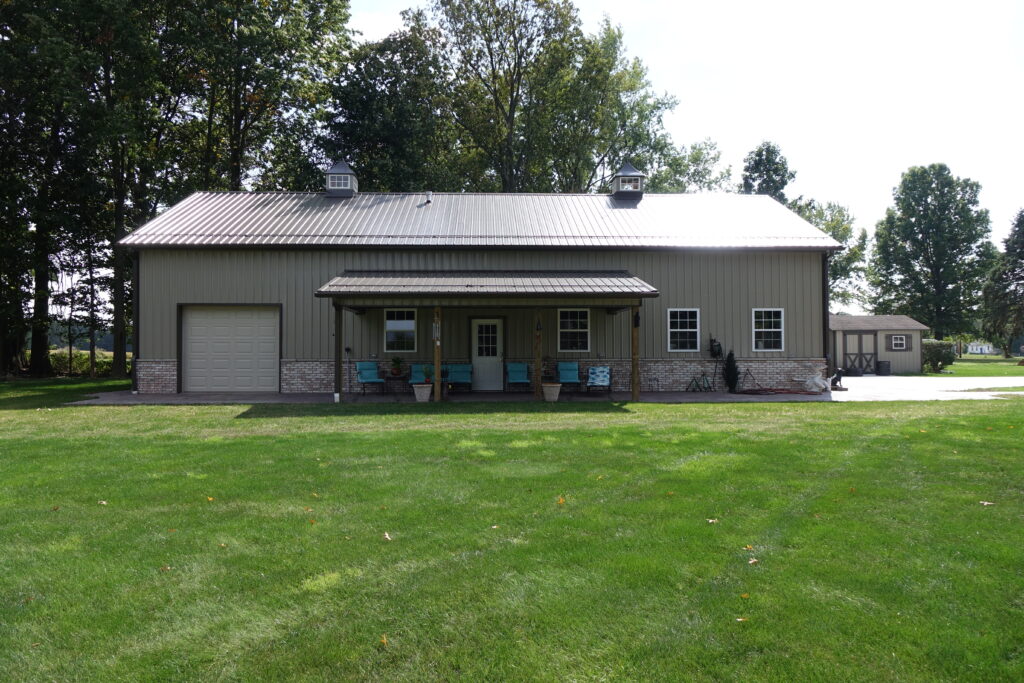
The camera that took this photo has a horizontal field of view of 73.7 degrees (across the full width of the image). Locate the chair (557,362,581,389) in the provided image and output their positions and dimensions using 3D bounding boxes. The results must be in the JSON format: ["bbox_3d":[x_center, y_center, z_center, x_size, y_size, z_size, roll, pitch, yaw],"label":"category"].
[{"bbox_3d":[1.565,0.990,18.750,0.660,0.860,0.700,0,-1,-1],"label":"chair"}]

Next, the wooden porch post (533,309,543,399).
[{"bbox_3d":[0.653,0.281,16.700,0.150,2.350,0.150,0,-1,-1],"label":"wooden porch post"}]

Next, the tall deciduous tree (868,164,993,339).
[{"bbox_3d":[35.639,-6.457,58.000,10.300,17.000,10.000,0,-1,-1],"label":"tall deciduous tree"}]

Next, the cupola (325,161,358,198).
[{"bbox_3d":[-5.900,-5.630,23.900,1.030,1.420,1.030,0,-1,-1],"label":"cupola"}]

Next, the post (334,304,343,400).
[{"bbox_3d":[-4.140,0.275,16.310,0.145,2.360,0.145,0,-1,-1],"label":"post"}]

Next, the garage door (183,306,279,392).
[{"bbox_3d":[-7.937,0.211,19.250,2.710,2.420,0.090,0,-1,-1],"label":"garage door"}]

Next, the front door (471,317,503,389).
[{"bbox_3d":[-0.721,0.383,19.440,0.920,2.050,0.060,0,-1,-1],"label":"front door"}]

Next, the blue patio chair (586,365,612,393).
[{"bbox_3d":[2.360,0.980,18.300,0.680,0.790,0.700,0,0,5],"label":"blue patio chair"}]

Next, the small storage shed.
[{"bbox_3d":[16.200,0.130,31.800,4.250,2.660,3.500,0,0,-1],"label":"small storage shed"}]

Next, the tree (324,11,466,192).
[{"bbox_3d":[-6.200,-8.150,37.000,7.800,19.400,7.800,0,0,-1],"label":"tree"}]

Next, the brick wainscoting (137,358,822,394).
[{"bbox_3d":[-0.760,0.993,19.380,19.570,0.940,0.140,0,-1,-1],"label":"brick wainscoting"}]

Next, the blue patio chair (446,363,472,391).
[{"bbox_3d":[-1.440,1.010,18.700,0.700,0.830,0.700,0,-1,-1],"label":"blue patio chair"}]

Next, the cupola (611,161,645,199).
[{"bbox_3d":[4.090,-5.620,24.000,1.030,1.370,1.030,0,0,-1],"label":"cupola"}]

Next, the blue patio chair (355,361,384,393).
[{"bbox_3d":[-3.850,1.010,18.500,0.660,0.880,0.720,0,-1,-24],"label":"blue patio chair"}]

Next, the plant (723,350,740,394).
[{"bbox_3d":[6.030,0.850,18.800,0.460,1.190,0.460,0,0,-1],"label":"plant"}]

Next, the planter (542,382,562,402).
[{"bbox_3d":[0.976,1.224,16.450,0.480,0.460,0.480,0,-1,-1],"label":"planter"}]

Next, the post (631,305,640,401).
[{"bbox_3d":[3.060,0.275,16.750,0.150,2.370,0.150,0,-1,-1],"label":"post"}]

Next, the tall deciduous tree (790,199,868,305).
[{"bbox_3d":[20.757,-3.959,47.000,7.900,11.800,7.800,0,-1,-1],"label":"tall deciduous tree"}]

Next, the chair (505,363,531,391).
[{"bbox_3d":[0.170,0.930,18.450,0.660,0.840,0.700,0,0,-9],"label":"chair"}]

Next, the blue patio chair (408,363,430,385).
[{"bbox_3d":[-2.420,0.970,18.250,0.700,0.820,0.700,0,0,-2],"label":"blue patio chair"}]

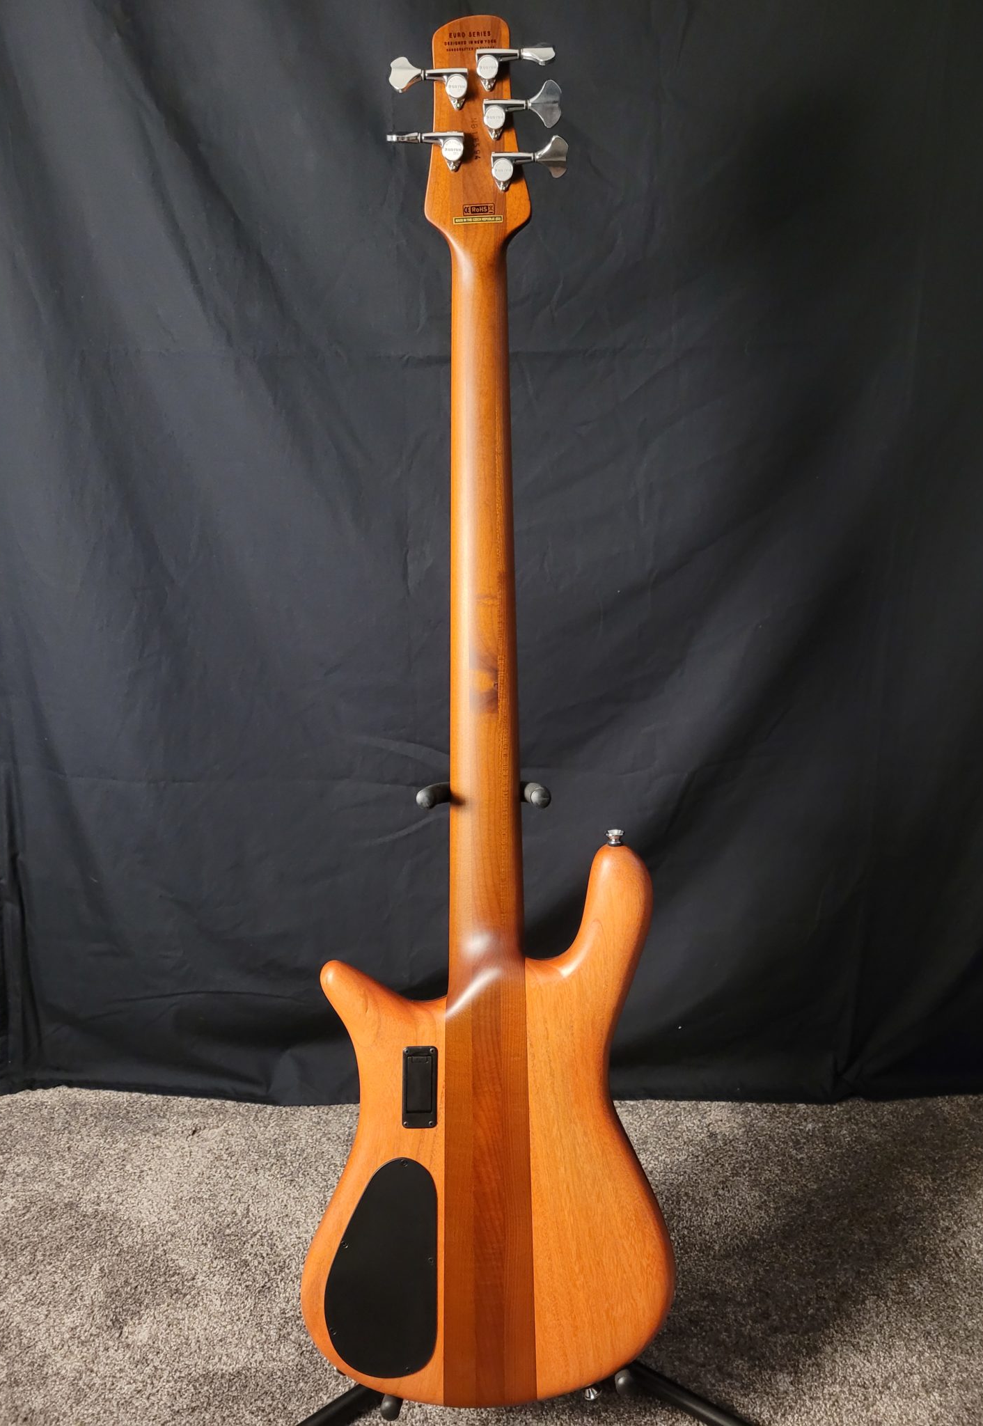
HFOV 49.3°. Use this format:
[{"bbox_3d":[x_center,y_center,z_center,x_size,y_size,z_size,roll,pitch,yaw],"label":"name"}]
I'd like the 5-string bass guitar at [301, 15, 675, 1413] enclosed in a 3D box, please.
[{"bbox_3d":[-0.007,0.020,0.915,0.322,1.175,0.085,-1,4,0],"label":"5-string bass guitar"}]

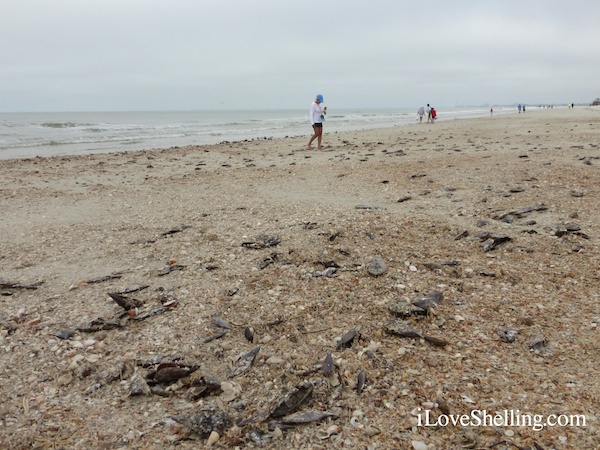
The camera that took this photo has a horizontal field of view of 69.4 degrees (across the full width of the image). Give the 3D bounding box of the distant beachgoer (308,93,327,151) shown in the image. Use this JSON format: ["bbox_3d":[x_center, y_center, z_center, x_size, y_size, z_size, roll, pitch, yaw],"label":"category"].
[{"bbox_3d":[0.523,-3.042,12.904,0.550,1.600,0.480,4,16,16],"label":"distant beachgoer"}]

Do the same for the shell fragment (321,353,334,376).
[{"bbox_3d":[0.112,0.567,1.756,0.050,0.040,0.120,1,15,7],"label":"shell fragment"}]

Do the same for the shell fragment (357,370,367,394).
[{"bbox_3d":[0.234,0.600,1.646,0.032,0.030,0.115,4,15,16],"label":"shell fragment"}]

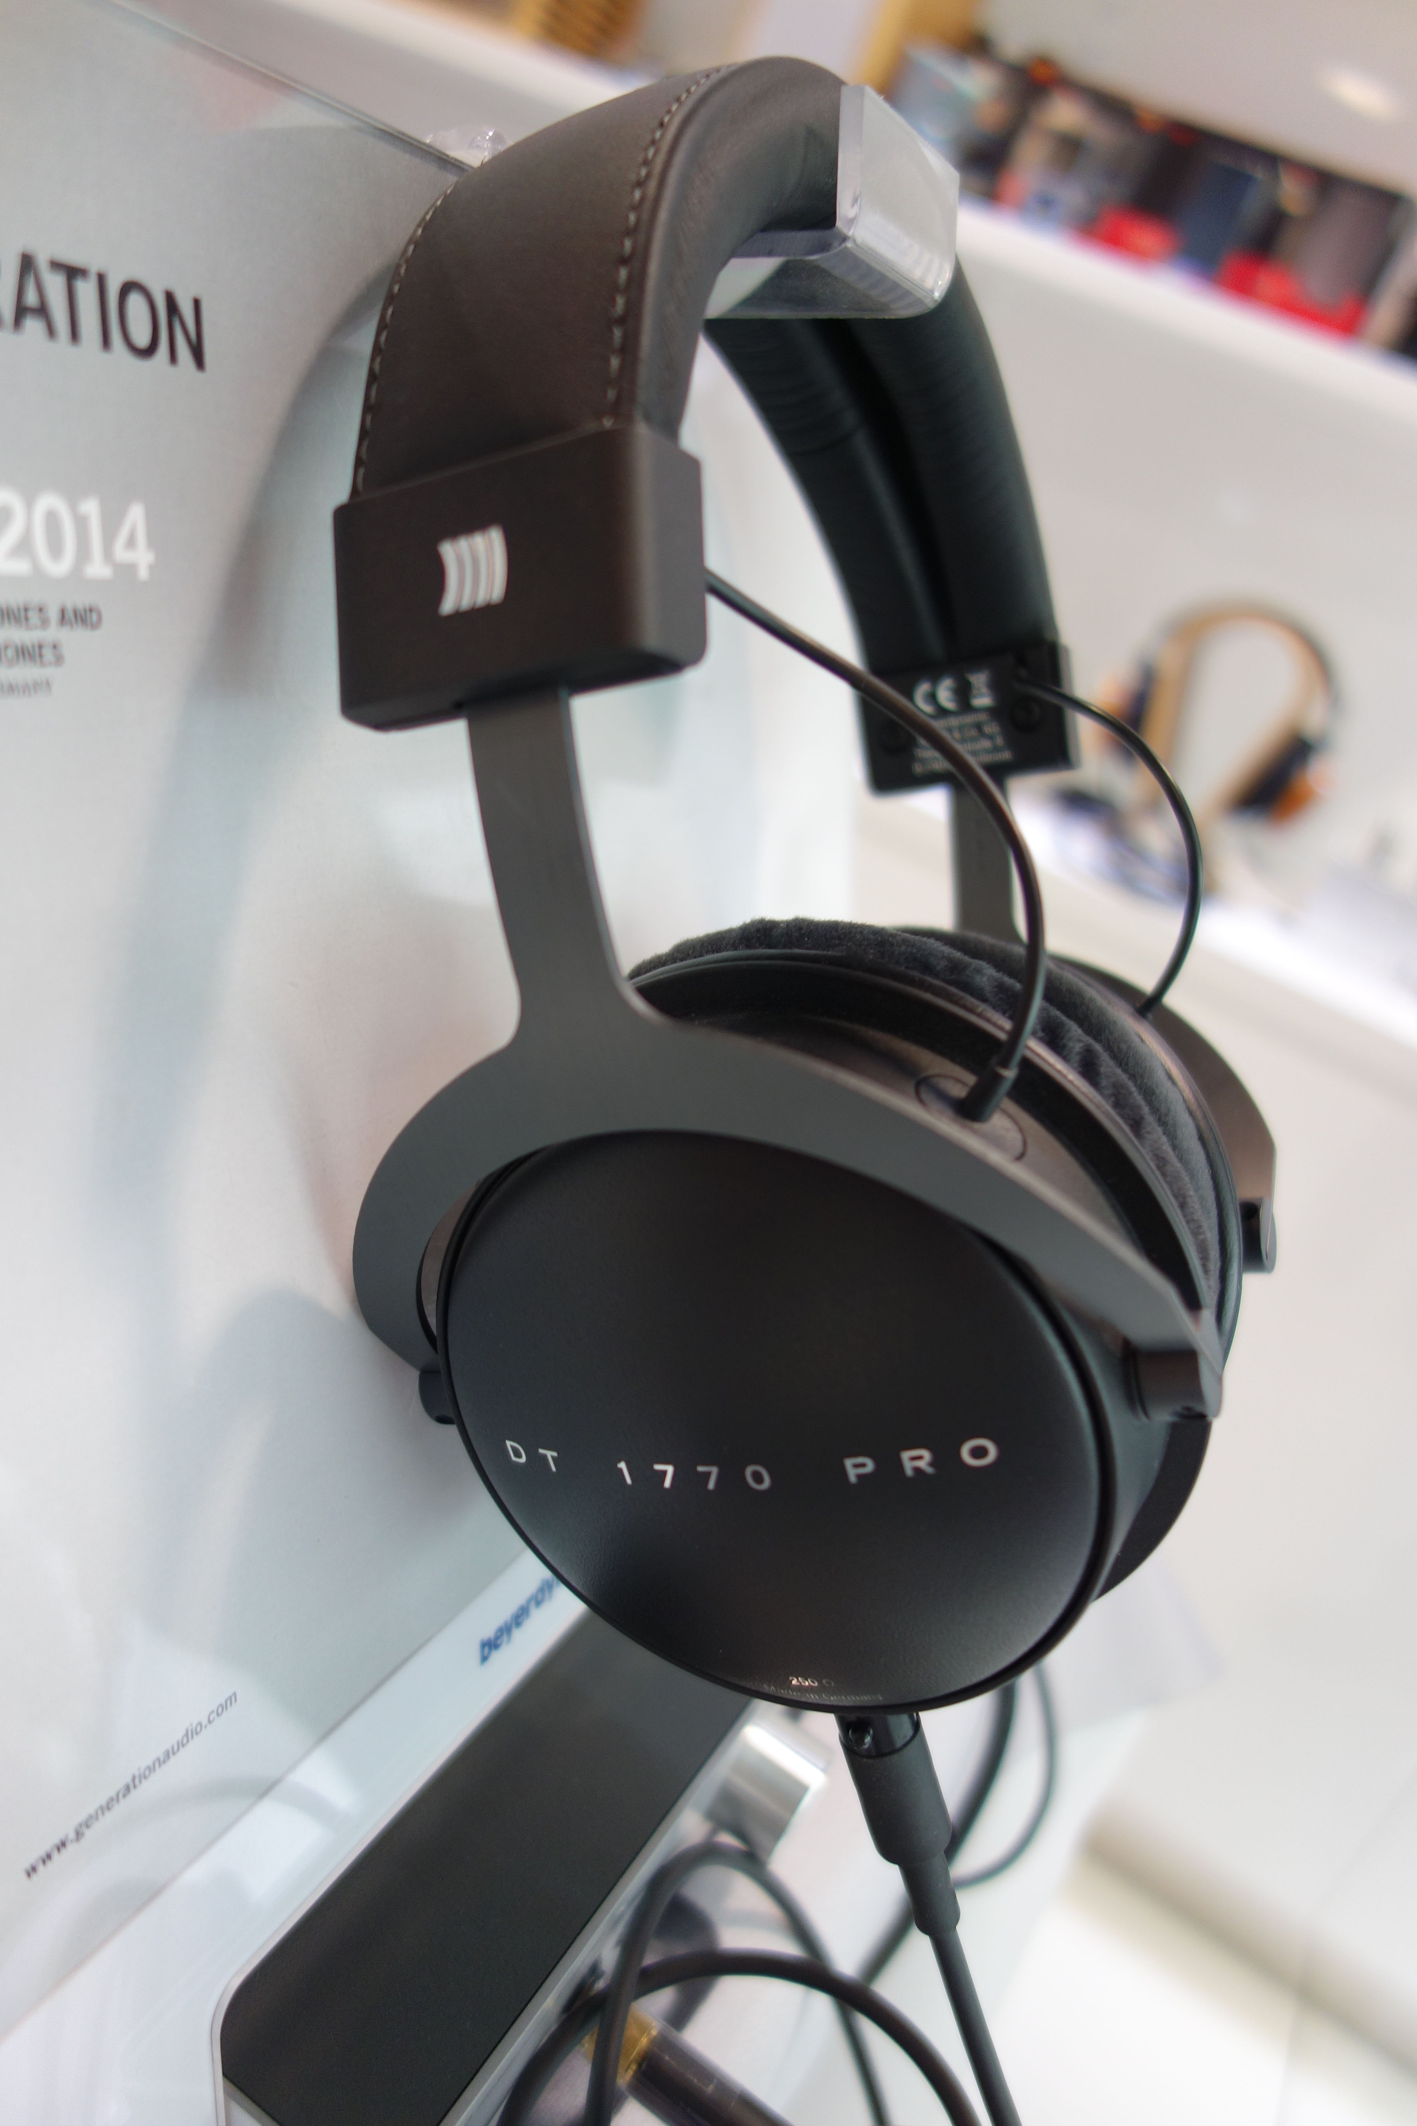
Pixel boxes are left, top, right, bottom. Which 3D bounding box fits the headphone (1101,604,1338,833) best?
[{"bbox_3d":[0.502,-0.343,1.600,0.205,0.190,0.100,29,23,17],"label":"headphone"}]

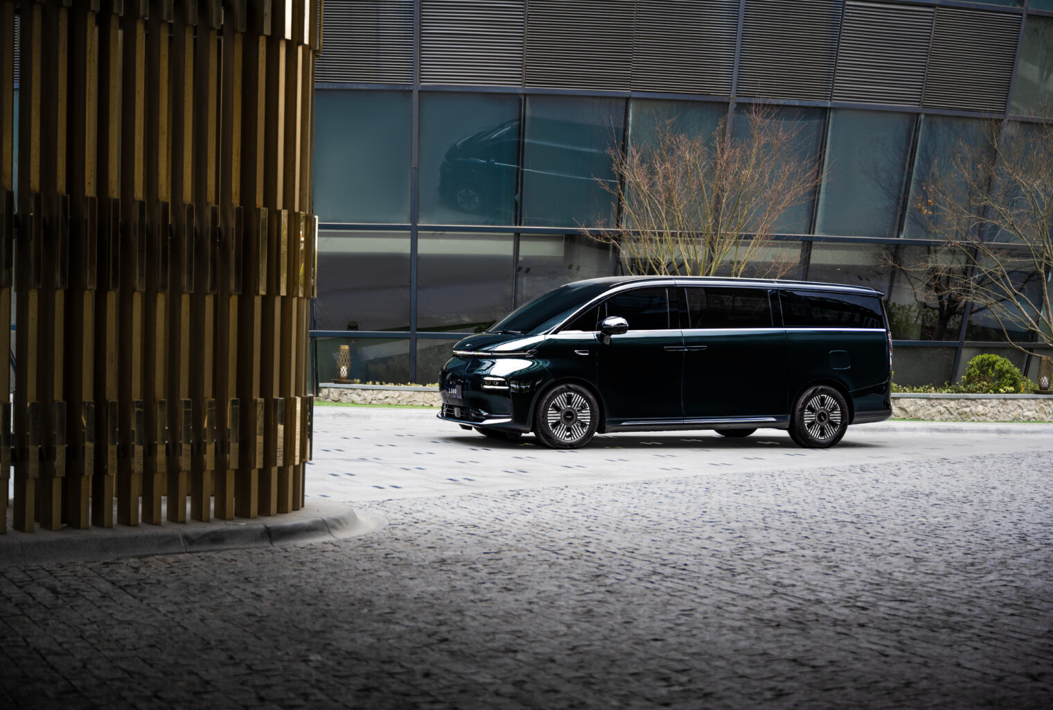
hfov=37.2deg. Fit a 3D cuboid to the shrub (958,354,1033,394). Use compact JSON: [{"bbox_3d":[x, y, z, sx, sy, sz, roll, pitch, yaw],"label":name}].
[{"bbox_3d":[7.523,0.321,25.200,1.050,0.720,0.980,1,0,0],"label":"shrub"}]

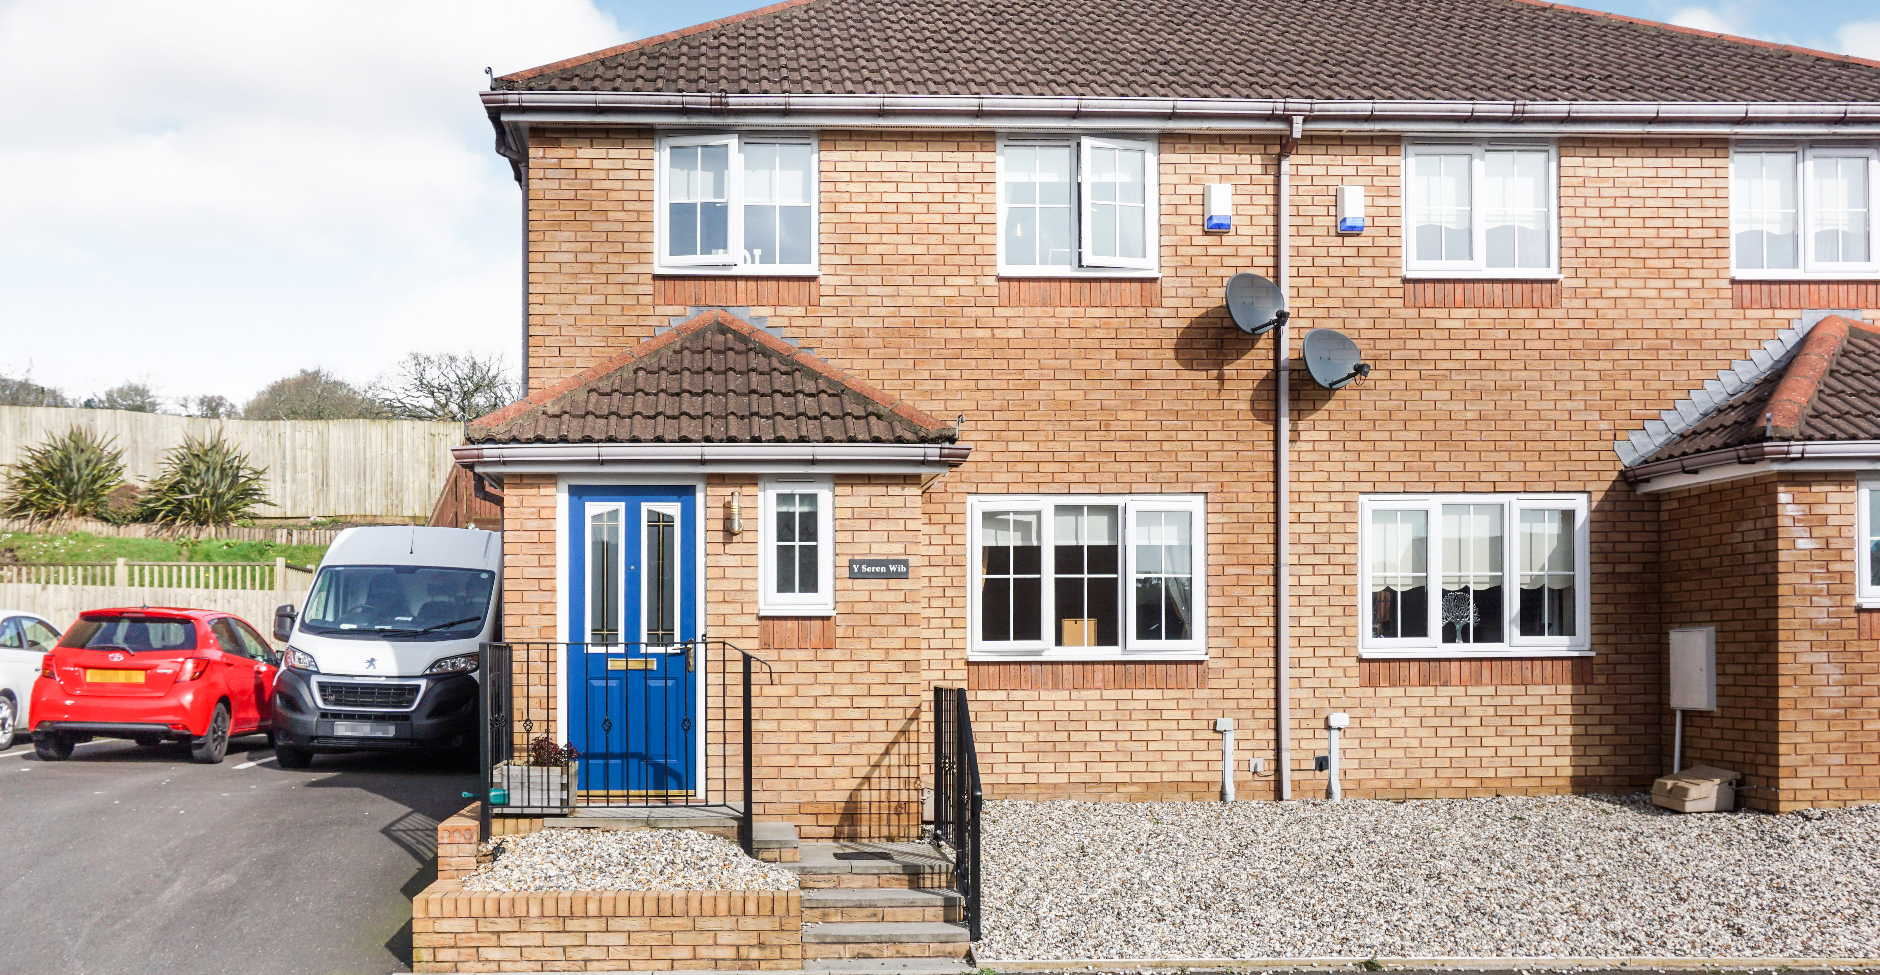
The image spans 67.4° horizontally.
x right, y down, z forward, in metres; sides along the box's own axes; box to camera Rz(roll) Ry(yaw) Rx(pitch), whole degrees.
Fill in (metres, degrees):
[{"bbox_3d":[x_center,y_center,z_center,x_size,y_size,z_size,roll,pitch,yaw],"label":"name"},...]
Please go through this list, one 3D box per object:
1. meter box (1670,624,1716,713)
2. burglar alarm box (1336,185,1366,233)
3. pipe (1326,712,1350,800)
[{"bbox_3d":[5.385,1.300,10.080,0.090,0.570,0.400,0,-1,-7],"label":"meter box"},{"bbox_3d":[3.013,-2.035,10.320,0.190,0.345,0.080,0,-1,-3],"label":"burglar alarm box"},{"bbox_3d":[2.890,1.952,10.219,0.148,0.644,0.110,0,-1,-2],"label":"pipe"}]

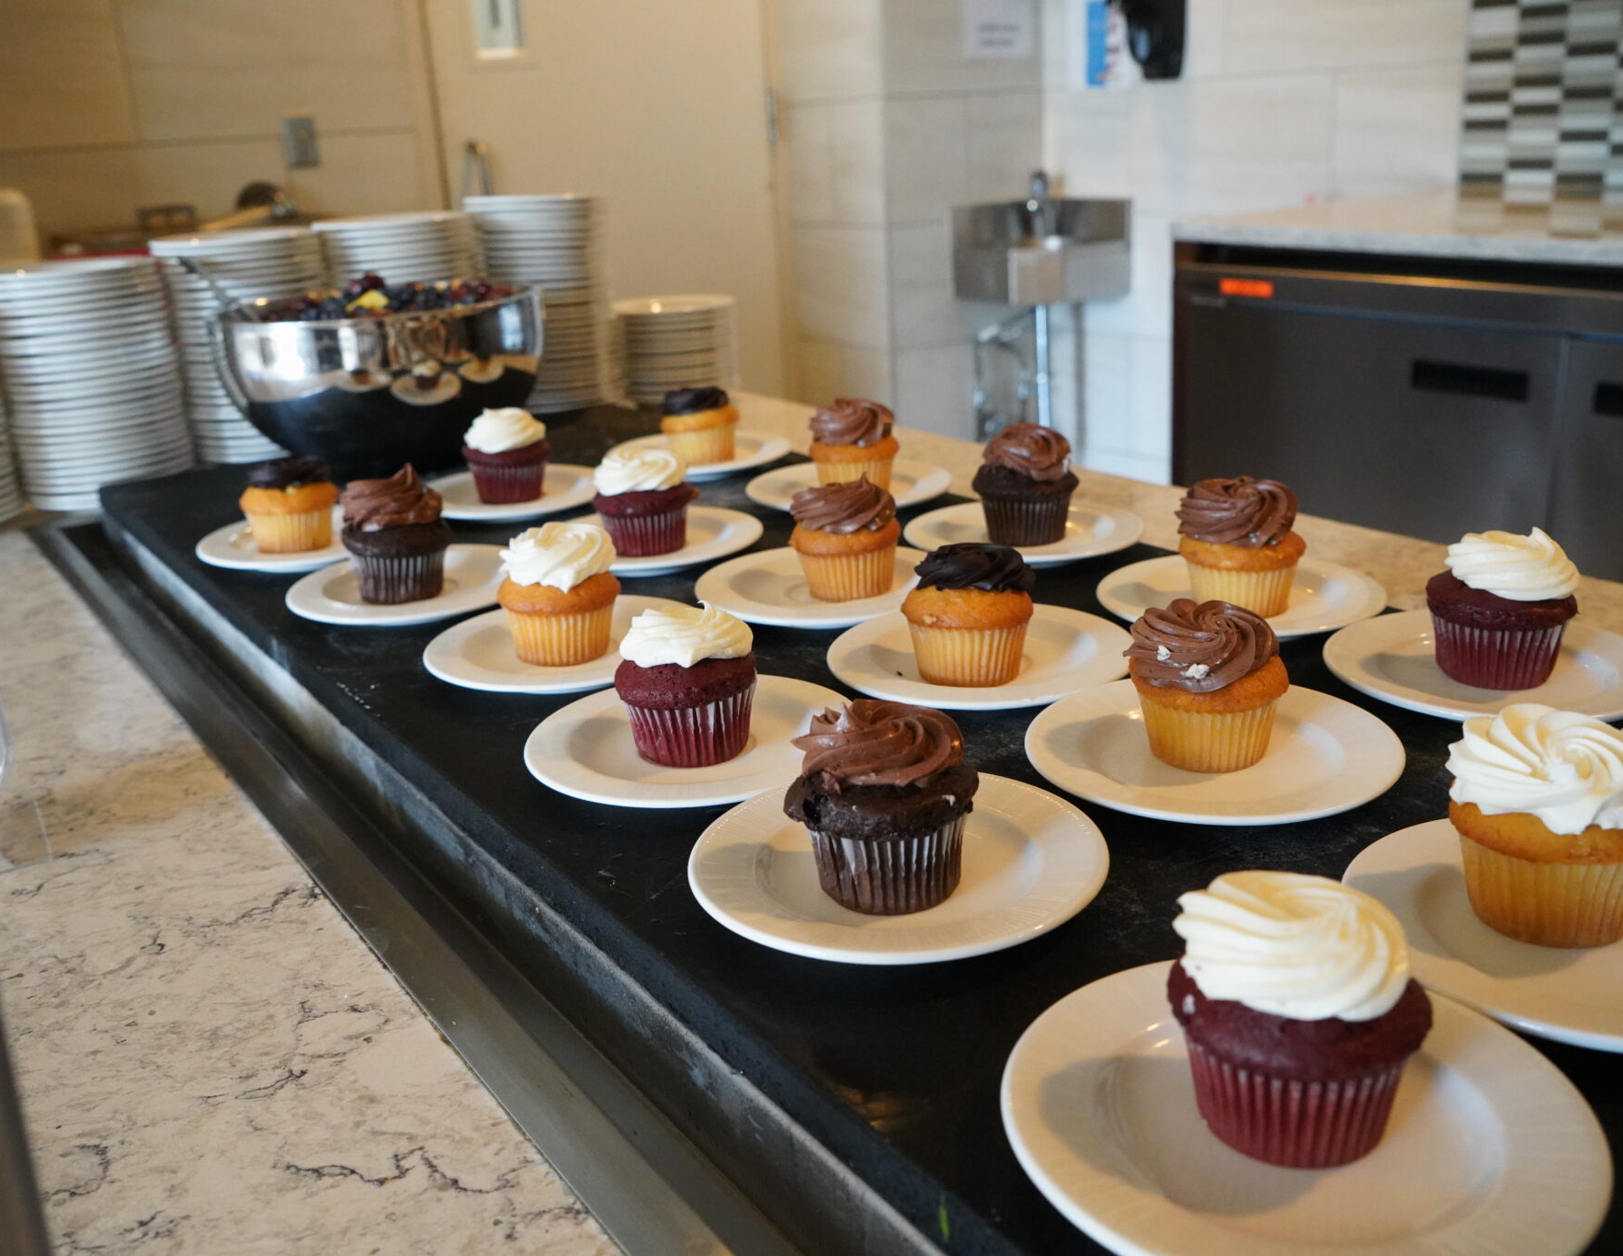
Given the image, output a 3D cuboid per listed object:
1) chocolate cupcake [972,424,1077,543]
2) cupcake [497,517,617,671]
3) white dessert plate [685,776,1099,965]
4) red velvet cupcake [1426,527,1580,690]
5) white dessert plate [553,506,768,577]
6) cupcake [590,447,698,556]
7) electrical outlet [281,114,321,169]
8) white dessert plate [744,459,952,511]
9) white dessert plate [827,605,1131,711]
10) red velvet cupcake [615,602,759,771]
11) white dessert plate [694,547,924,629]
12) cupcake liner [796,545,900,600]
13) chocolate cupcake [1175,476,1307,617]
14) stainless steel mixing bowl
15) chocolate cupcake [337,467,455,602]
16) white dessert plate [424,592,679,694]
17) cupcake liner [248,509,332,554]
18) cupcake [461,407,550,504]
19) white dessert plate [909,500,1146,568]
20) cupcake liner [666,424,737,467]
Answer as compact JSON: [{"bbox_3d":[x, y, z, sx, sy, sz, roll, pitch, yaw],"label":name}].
[{"bbox_3d":[0.151,-0.104,1.104,0.075,0.080,0.075,-3,18,0],"label":"chocolate cupcake"},{"bbox_3d":[-0.143,-0.022,0.877,0.070,0.074,0.070,-3,18,1],"label":"cupcake"},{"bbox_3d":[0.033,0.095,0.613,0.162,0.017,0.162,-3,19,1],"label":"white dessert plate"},{"bbox_3d":[0.343,-0.012,0.778,0.070,0.071,0.070,-3,19,0],"label":"red velvet cupcake"},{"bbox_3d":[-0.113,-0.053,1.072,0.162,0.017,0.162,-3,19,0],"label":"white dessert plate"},{"bbox_3d":[-0.119,-0.093,1.129,0.075,0.073,0.075,-3,18,0],"label":"cupcake"},{"bbox_3d":[-1.145,-1.088,3.520,0.072,0.116,0.010,-14,21,-31],"label":"electrical outlet"},{"bbox_3d":[0.029,-0.103,1.219,0.160,0.019,0.160,-3,18,1],"label":"white dessert plate"},{"bbox_3d":[0.088,0.021,0.828,0.160,0.019,0.160,-3,18,1],"label":"white dessert plate"},{"bbox_3d":[-0.058,0.023,0.734,0.068,0.069,0.068,-3,18,1],"label":"red velvet cupcake"},{"bbox_3d":[0.010,-0.023,1.001,0.166,0.019,0.166,-3,18,1],"label":"white dessert plate"},{"bbox_3d":[0.023,-0.037,0.942,0.060,0.029,0.060,-3,19,0],"label":"cupcake liner"},{"bbox_3d":[0.246,-0.050,0.897,0.071,0.073,0.071,-3,18,1],"label":"chocolate cupcake"},{"bbox_3d":[-0.391,-0.232,1.474,0.293,0.151,0.293,-3,18,1],"label":"stainless steel mixing bowl"},{"bbox_3d":[-0.264,-0.063,0.994,0.069,0.082,0.069,-3,19,0],"label":"chocolate cupcake"},{"bbox_3d":[-0.139,0.015,0.911,0.166,0.019,0.166,-3,18,0],"label":"white dessert plate"},{"bbox_3d":[-0.383,-0.077,1.159,0.063,0.030,0.063,-14,21,-31],"label":"cupcake liner"},{"bbox_3d":[-0.238,-0.135,1.222,0.067,0.068,0.067,-3,19,0],"label":"cupcake"},{"bbox_3d":[0.143,-0.057,1.057,0.160,0.019,0.160,-3,18,1],"label":"white dessert plate"},{"bbox_3d":[-0.093,-0.162,1.367,0.063,0.031,0.063,-3,18,1],"label":"cupcake liner"}]

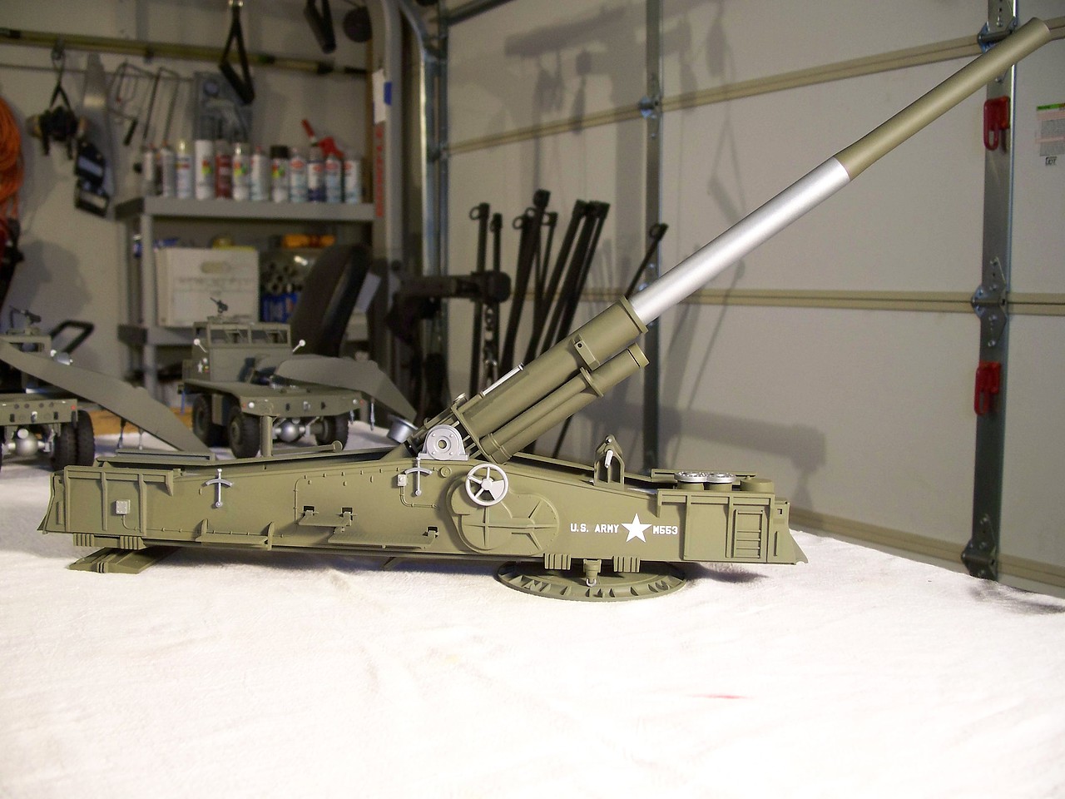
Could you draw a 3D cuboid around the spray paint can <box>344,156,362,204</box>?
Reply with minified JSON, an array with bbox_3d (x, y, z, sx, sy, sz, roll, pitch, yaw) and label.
[{"bbox_3d":[-0.700,-0.847,4.414,0.066,0.183,0.066,0,6,0],"label":"spray paint can"}]

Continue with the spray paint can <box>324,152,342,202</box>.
[{"bbox_3d":[-0.770,-0.846,4.372,0.066,0.192,0.066,0,6,0],"label":"spray paint can"}]

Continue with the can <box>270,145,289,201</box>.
[{"bbox_3d":[-0.893,-0.794,4.020,0.066,0.202,0.066,0,6,0],"label":"can"}]

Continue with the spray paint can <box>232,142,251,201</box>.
[{"bbox_3d":[-1.012,-0.788,3.950,0.066,0.203,0.066,0,6,0],"label":"spray paint can"}]

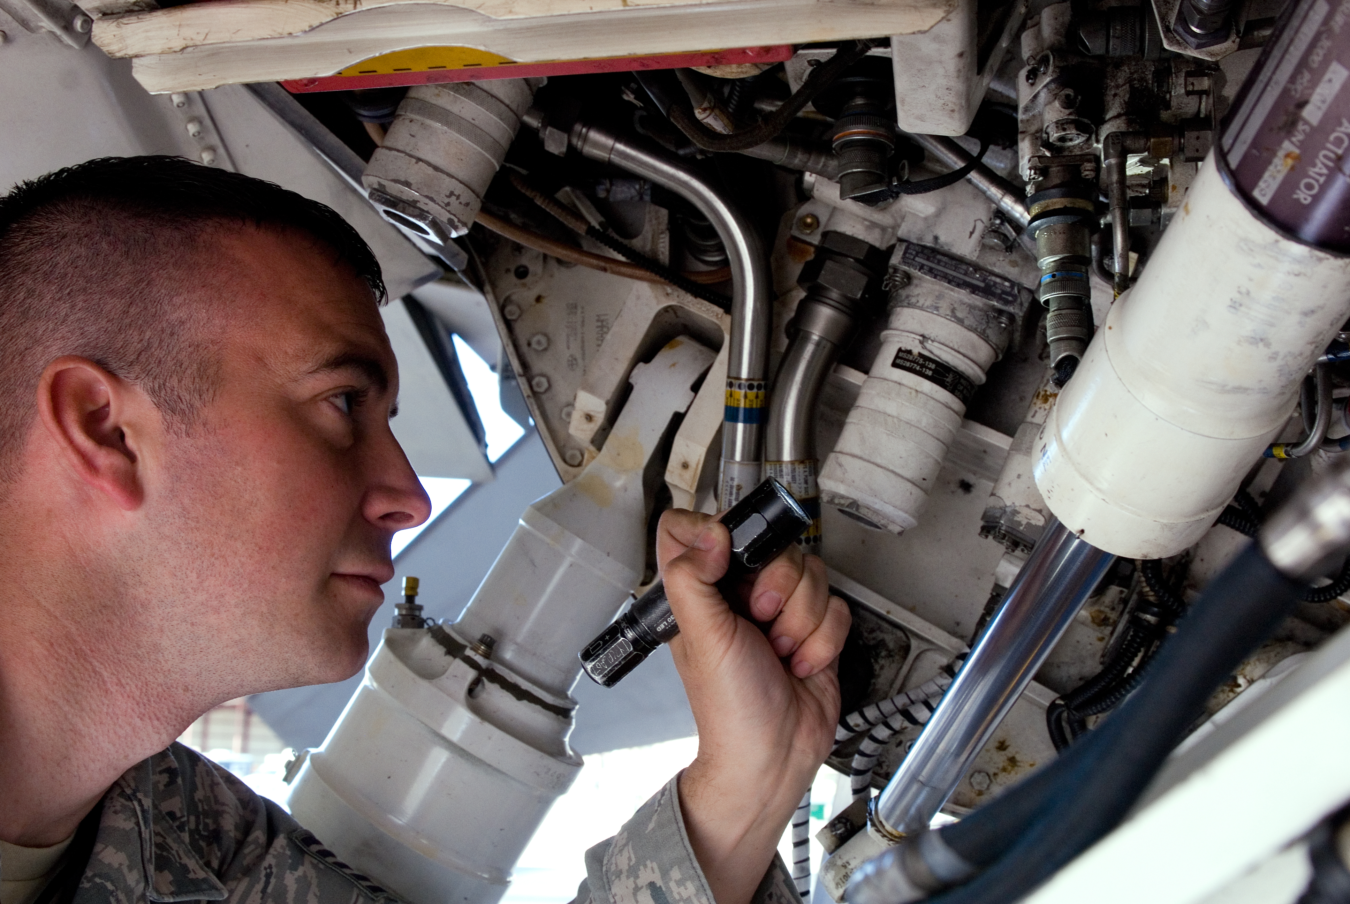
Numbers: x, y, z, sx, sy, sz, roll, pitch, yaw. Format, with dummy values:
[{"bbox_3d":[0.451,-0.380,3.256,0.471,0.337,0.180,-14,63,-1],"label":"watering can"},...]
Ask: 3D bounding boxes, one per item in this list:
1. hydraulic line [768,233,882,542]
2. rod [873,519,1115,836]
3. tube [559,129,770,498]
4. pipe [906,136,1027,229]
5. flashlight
[{"bbox_3d":[0.089,-0.045,0.984,0.057,0.217,0.054,10,-17,0],"label":"hydraulic line"},{"bbox_3d":[0.168,0.128,0.850,0.035,0.035,0.304,16,-41,0],"label":"rod"},{"bbox_3d":[-0.015,-0.089,1.004,0.144,0.253,0.029,1,-9,15],"label":"tube"},{"bbox_3d":[0.201,-0.189,1.070,0.108,0.018,0.018,42,0,22],"label":"pipe"},{"bbox_3d":[0.008,0.070,0.806,0.138,0.033,0.033,-42,-25,12],"label":"flashlight"}]

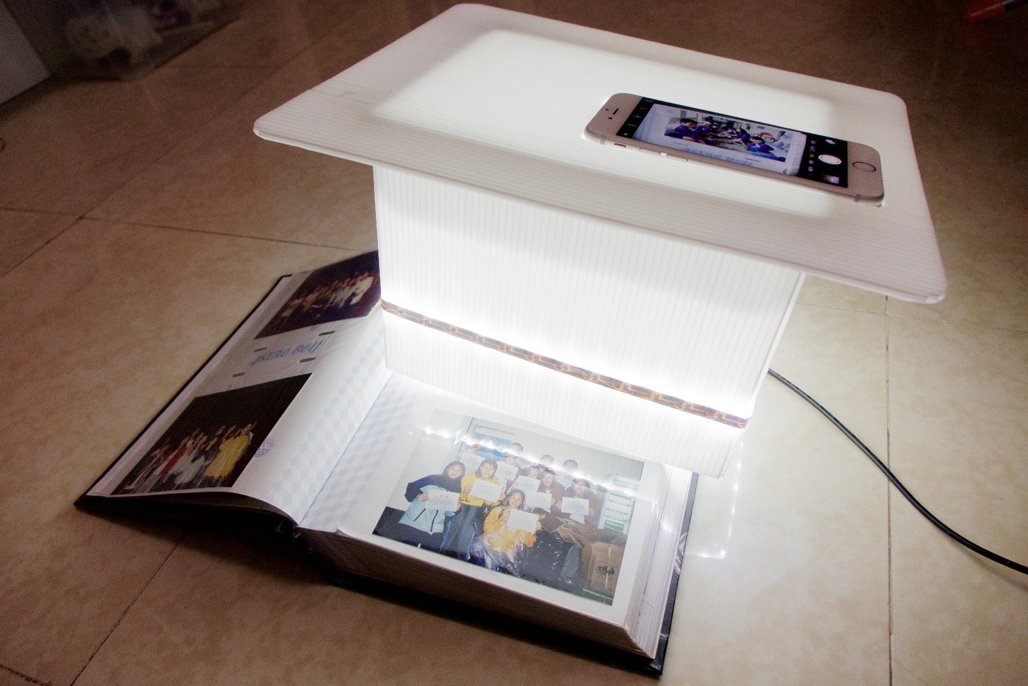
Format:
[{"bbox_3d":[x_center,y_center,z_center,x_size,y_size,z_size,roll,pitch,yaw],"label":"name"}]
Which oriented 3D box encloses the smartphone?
[{"bbox_3d":[0.106,-0.096,0.333,0.138,0.007,0.067,18,41,13],"label":"smartphone"}]

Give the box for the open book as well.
[{"bbox_3d":[-0.076,0.026,0.462,0.397,0.068,0.253,8,46,19],"label":"open book"}]

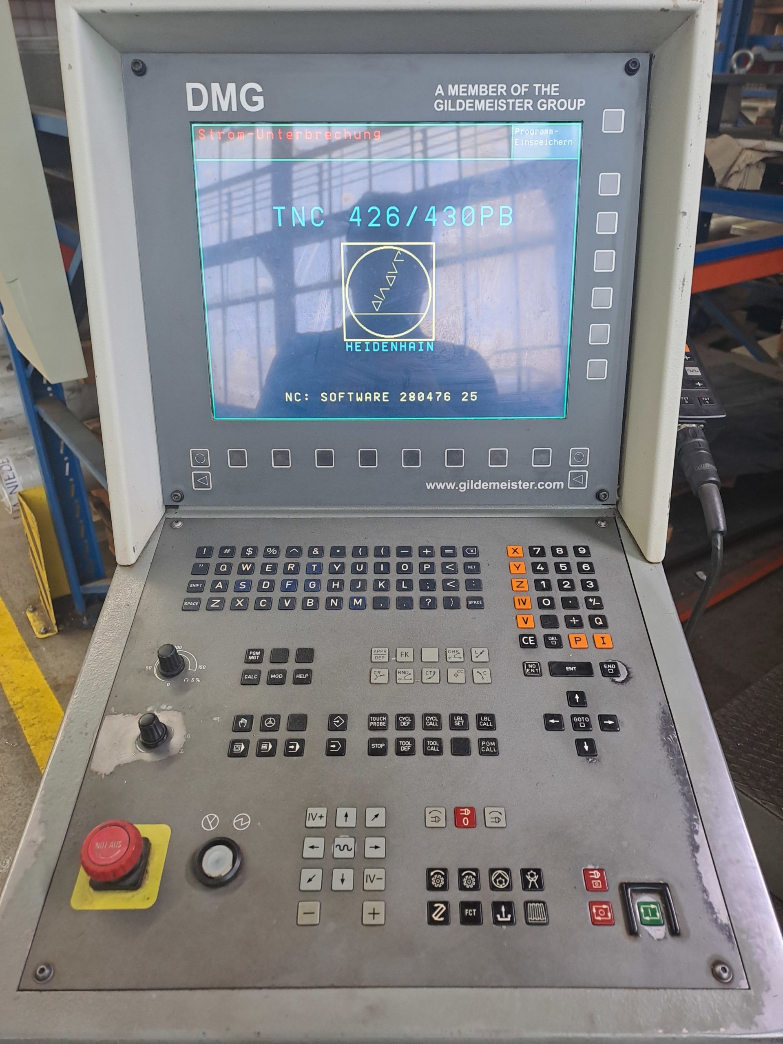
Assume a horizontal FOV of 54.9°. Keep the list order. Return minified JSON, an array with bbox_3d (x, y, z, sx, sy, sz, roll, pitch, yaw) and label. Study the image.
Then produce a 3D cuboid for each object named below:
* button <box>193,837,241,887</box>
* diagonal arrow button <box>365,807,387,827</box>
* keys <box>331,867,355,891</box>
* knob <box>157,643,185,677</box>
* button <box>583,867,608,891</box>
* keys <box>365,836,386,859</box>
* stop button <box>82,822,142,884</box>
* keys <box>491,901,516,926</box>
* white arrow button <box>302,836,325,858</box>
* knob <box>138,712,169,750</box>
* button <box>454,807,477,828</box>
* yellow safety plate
[{"bbox_3d":[-0.106,0.208,0.461,0.030,0.008,0.030,0,44,1],"label":"button"},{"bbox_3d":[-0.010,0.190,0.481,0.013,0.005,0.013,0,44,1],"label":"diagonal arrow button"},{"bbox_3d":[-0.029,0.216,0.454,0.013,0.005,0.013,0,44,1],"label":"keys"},{"bbox_3d":[-0.165,0.102,0.561,0.020,0.019,0.020,0,44,1],"label":"knob"},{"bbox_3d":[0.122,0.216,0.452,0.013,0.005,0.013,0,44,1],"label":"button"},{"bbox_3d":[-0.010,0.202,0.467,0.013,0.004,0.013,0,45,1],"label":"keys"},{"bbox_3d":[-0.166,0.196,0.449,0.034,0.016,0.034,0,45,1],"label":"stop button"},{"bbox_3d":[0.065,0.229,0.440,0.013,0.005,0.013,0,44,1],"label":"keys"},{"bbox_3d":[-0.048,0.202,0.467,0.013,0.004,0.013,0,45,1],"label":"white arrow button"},{"bbox_3d":[-0.166,0.142,0.518,0.020,0.020,0.020,0,45,1],"label":"knob"},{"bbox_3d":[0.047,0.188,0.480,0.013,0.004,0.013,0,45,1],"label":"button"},{"bbox_3d":[-0.165,0.210,0.462,0.052,0.002,0.051,0,45,1],"label":"yellow safety plate"}]

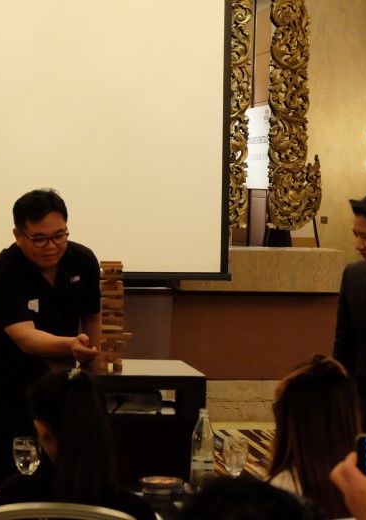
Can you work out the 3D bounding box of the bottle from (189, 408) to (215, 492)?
[{"bbox_3d":[0.062,0.575,4.908,0.070,0.254,0.070,1,2,-11],"label":"bottle"}]

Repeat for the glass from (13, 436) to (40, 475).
[{"bbox_3d":[-0.470,0.610,4.897,0.081,0.160,0.081,1,2,-11],"label":"glass"}]

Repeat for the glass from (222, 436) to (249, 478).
[{"bbox_3d":[0.163,0.621,4.977,0.079,0.160,0.079,1,2,-11],"label":"glass"}]

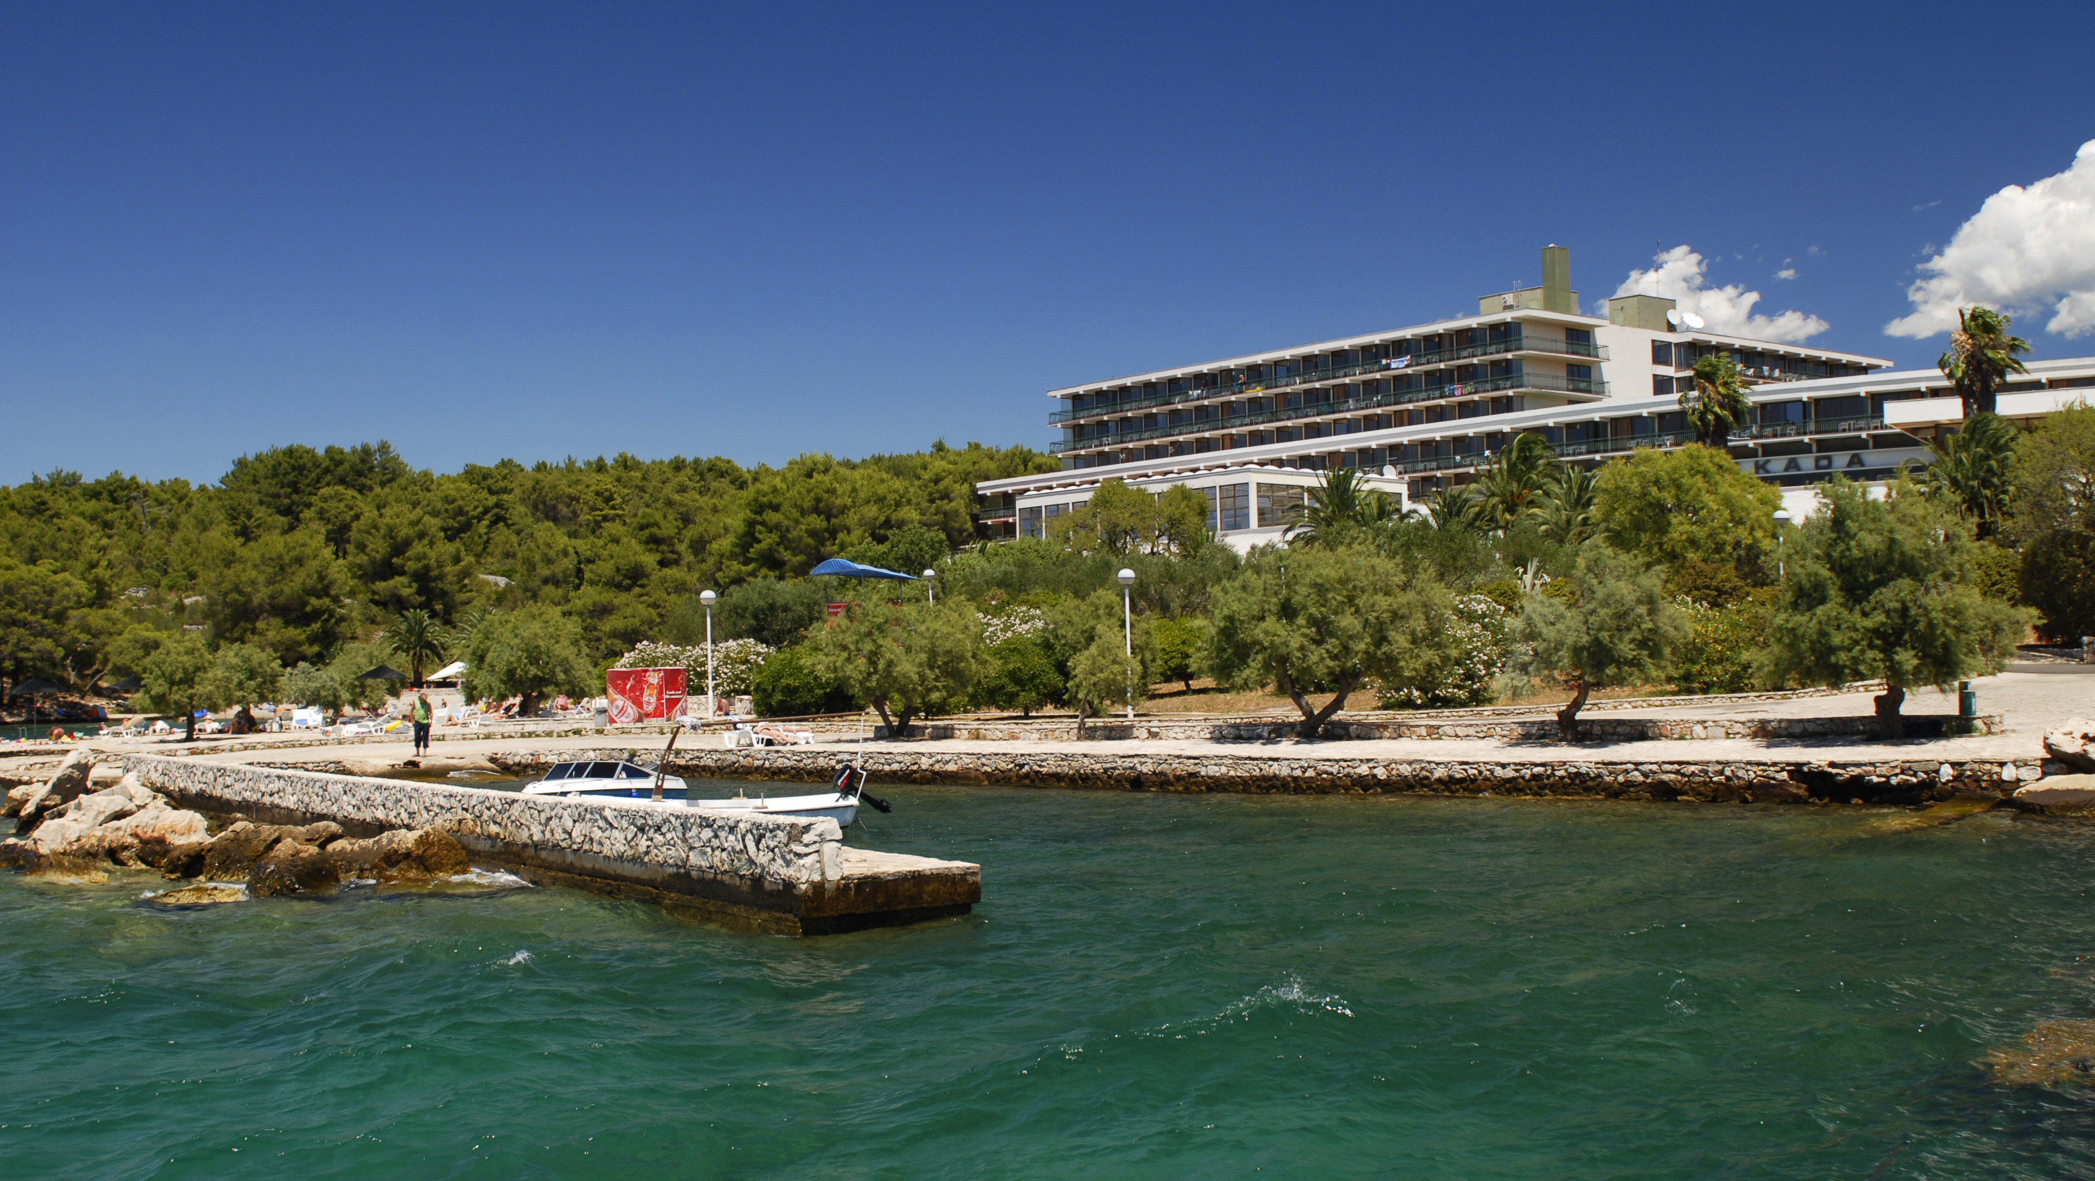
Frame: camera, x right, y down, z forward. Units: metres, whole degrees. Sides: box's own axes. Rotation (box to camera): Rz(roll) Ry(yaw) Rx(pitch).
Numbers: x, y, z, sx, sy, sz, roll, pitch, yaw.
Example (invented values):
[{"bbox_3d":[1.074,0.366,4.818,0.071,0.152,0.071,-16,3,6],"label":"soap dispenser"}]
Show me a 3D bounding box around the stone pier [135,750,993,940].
[{"bbox_3d":[-10.408,3.830,35.800,2.600,1.400,27.000,0,-2,-39],"label":"stone pier"}]

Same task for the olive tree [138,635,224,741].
[{"bbox_3d":[-29.132,3.261,70.500,2.860,3.550,2.750,-1,-2,-22],"label":"olive tree"}]

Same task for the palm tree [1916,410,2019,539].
[{"bbox_3d":[42.580,-5.221,97.000,4.800,6.200,4.800,-1,-2,0],"label":"palm tree"}]

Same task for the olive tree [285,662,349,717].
[{"bbox_3d":[-28.573,3.934,82.000,2.500,2.400,2.400,-1,-2,0],"label":"olive tree"}]

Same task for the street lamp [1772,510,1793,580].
[{"bbox_3d":[21.029,-0.295,60.000,0.470,4.000,0.470,-2,-2,19],"label":"street lamp"}]

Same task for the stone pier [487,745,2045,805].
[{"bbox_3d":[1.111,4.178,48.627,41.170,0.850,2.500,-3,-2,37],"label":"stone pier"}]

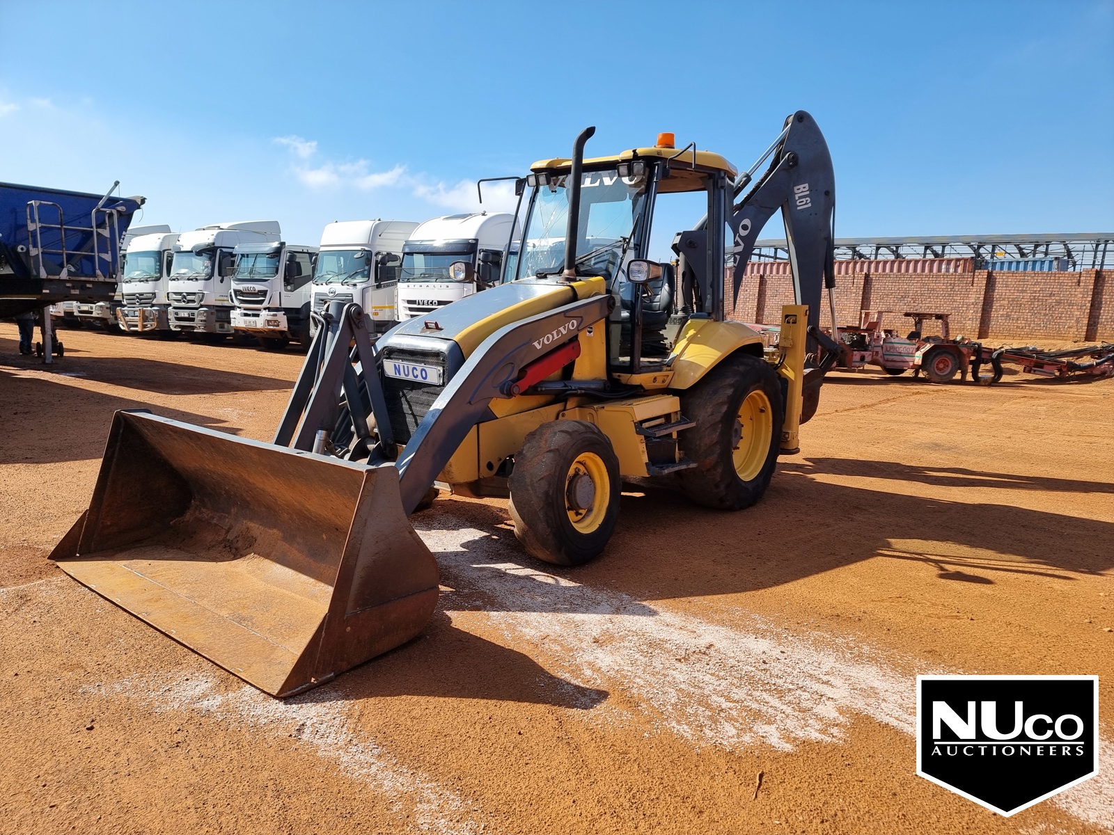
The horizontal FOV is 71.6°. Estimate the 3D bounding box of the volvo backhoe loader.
[{"bbox_3d":[0.036,-1.076,6.101,2.460,3.650,6.490,9,10,37],"label":"volvo backhoe loader"}]

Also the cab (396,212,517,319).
[{"bbox_3d":[-2.396,-3.662,19.915,2.500,3.050,2.250,8,10,32],"label":"cab"}]

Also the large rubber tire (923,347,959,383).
[{"bbox_3d":[10.907,-1.468,21.900,1.010,1.010,0.330,4,8,9],"label":"large rubber tire"}]

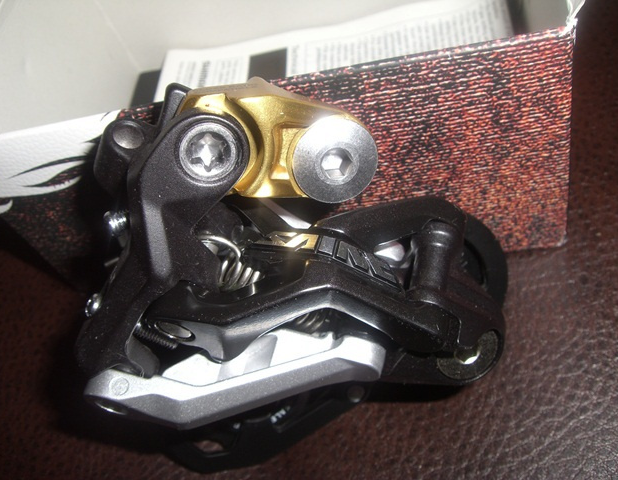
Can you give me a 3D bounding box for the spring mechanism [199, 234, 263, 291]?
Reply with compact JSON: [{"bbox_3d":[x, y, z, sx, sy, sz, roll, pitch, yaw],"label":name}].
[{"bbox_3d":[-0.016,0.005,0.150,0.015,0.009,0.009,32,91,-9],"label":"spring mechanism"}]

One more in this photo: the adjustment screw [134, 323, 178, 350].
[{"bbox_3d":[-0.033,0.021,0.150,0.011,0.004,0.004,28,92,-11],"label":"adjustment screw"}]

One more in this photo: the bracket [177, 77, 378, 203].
[{"bbox_3d":[-0.007,-0.021,0.146,0.040,0.020,0.022,5,99,-15],"label":"bracket"}]

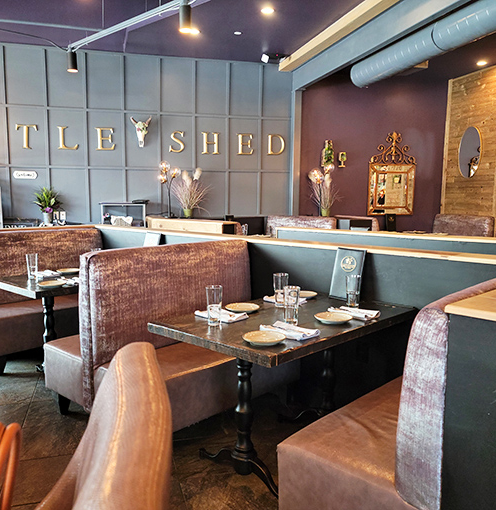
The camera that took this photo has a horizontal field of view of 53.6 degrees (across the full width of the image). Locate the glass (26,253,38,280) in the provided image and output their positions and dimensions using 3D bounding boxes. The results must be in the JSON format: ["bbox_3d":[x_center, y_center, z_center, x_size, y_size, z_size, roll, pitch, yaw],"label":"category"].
[{"bbox_3d":[-1.634,0.094,3.723,0.079,0.185,0.079,6,8,43],"label":"glass"}]

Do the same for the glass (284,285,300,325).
[{"bbox_3d":[0.208,0.245,2.318,0.081,0.168,0.081,1,6,0],"label":"glass"}]

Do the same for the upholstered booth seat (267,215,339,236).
[{"bbox_3d":[0.844,-0.169,8.990,1.280,1.050,0.620,6,8,42],"label":"upholstered booth seat"}]

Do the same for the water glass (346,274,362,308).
[{"bbox_3d":[0.602,0.199,2.774,0.081,0.168,0.081,6,8,42],"label":"water glass"}]

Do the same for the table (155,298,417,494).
[{"bbox_3d":[0.240,0.689,2.645,0.776,0.741,1.267,6,8,43],"label":"table"}]

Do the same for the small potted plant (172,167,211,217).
[{"bbox_3d":[-0.992,-1.056,8.400,0.660,0.847,0.580,-1,6,-13],"label":"small potted plant"}]

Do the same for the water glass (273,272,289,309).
[{"bbox_3d":[0.180,0.200,2.728,0.081,0.168,0.081,1,6,0],"label":"water glass"}]

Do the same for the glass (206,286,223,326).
[{"bbox_3d":[-0.162,0.247,2.381,0.079,0.185,0.079,0,6,0],"label":"glass"}]

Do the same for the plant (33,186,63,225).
[{"bbox_3d":[-2.960,-0.731,7.250,0.420,0.565,0.400,-1,6,-13],"label":"plant"}]

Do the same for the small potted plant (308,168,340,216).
[{"bbox_3d":[1.452,-1.171,9.200,0.600,0.918,0.540,-1,6,-13],"label":"small potted plant"}]

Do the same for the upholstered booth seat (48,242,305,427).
[{"bbox_3d":[-0.486,0.453,3.253,1.041,1.058,1.288,6,8,42],"label":"upholstered booth seat"}]

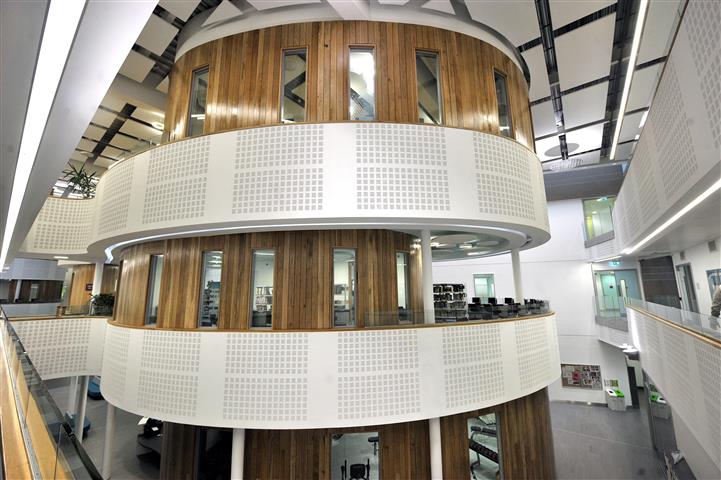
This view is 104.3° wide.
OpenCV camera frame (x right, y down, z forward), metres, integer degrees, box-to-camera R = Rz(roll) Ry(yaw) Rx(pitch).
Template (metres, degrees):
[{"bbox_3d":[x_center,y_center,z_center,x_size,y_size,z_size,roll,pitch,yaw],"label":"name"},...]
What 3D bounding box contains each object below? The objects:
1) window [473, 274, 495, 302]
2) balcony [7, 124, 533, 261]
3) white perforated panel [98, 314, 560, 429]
[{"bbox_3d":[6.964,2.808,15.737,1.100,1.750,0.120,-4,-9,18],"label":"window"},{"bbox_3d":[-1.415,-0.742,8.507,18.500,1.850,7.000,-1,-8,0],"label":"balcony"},{"bbox_3d":[-0.977,2.962,7.296,14.800,1.800,3.900,-1,-8,0],"label":"white perforated panel"}]

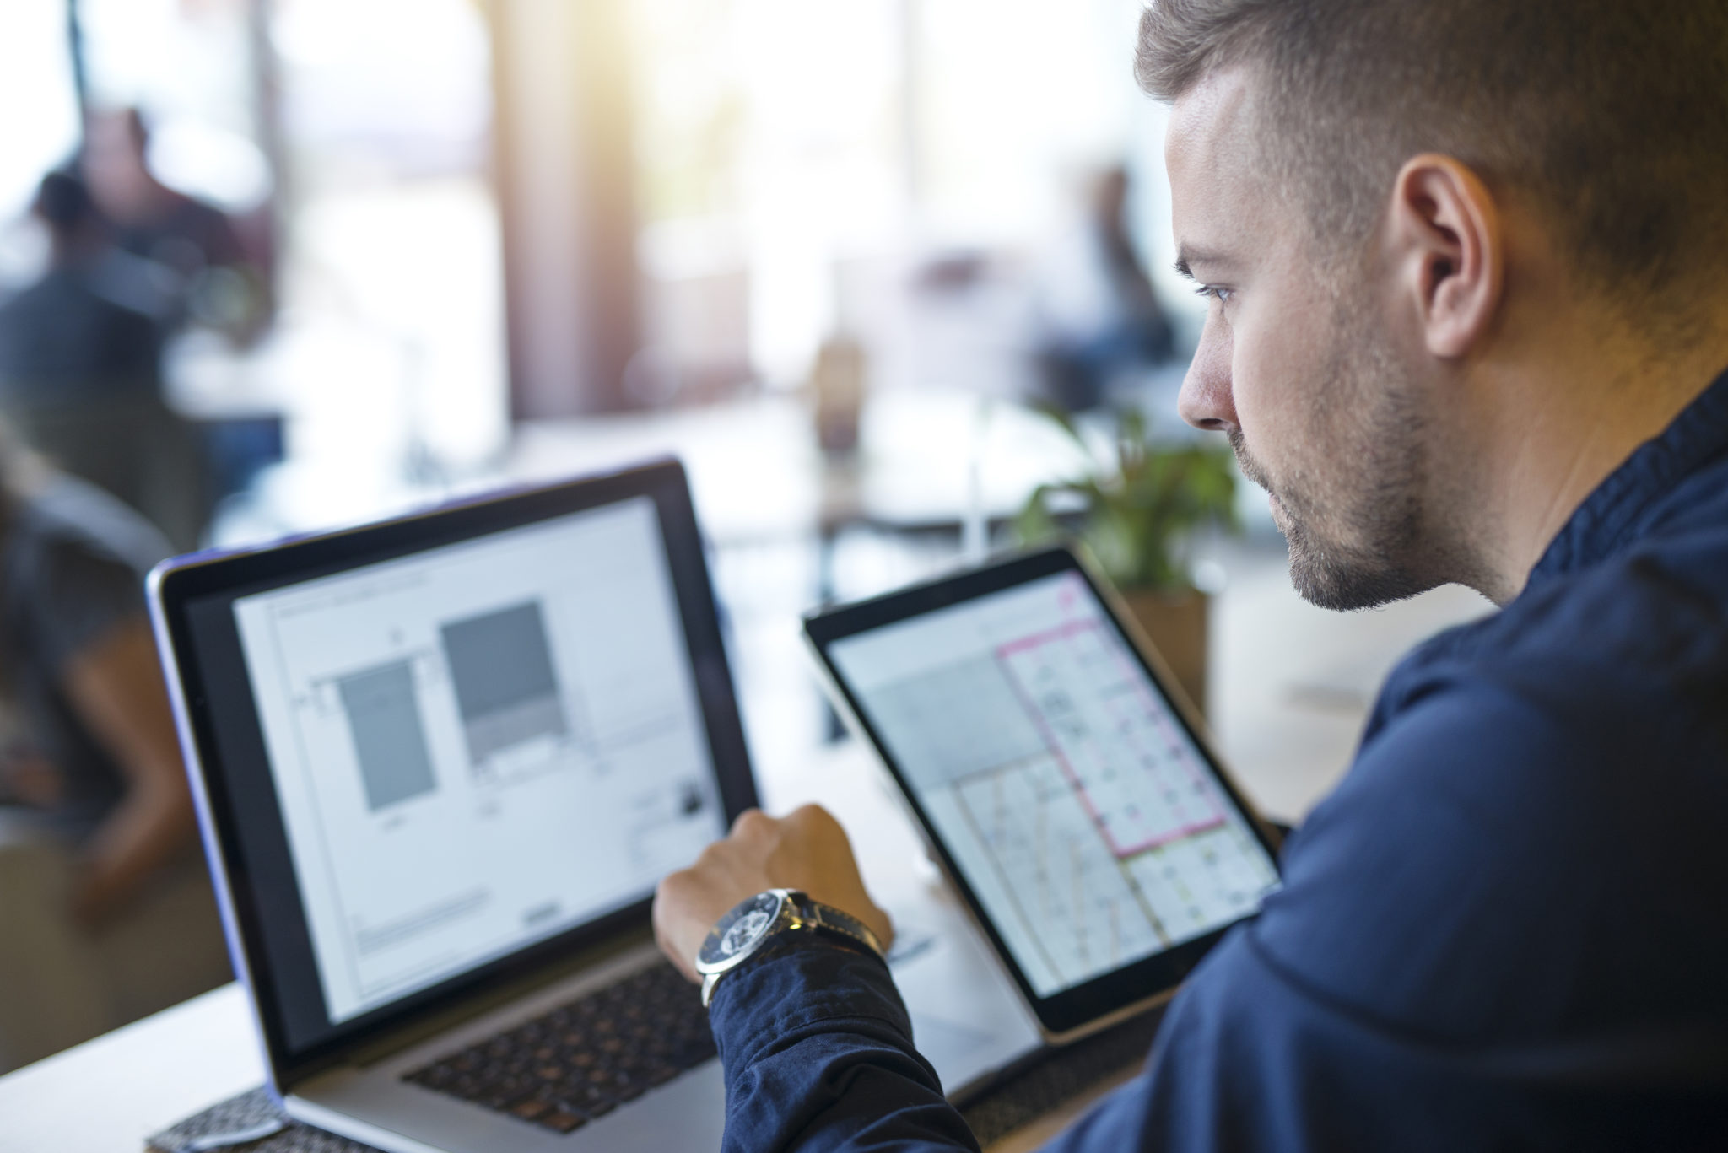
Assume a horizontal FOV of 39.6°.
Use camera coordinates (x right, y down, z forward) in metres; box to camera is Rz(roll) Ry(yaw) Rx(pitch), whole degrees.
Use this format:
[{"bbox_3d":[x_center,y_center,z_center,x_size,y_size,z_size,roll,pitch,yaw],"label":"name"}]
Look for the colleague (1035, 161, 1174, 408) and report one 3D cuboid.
[{"bbox_3d":[0.947,-1.034,9.600,0.720,1.260,0.500,-4,11,-11],"label":"colleague"}]

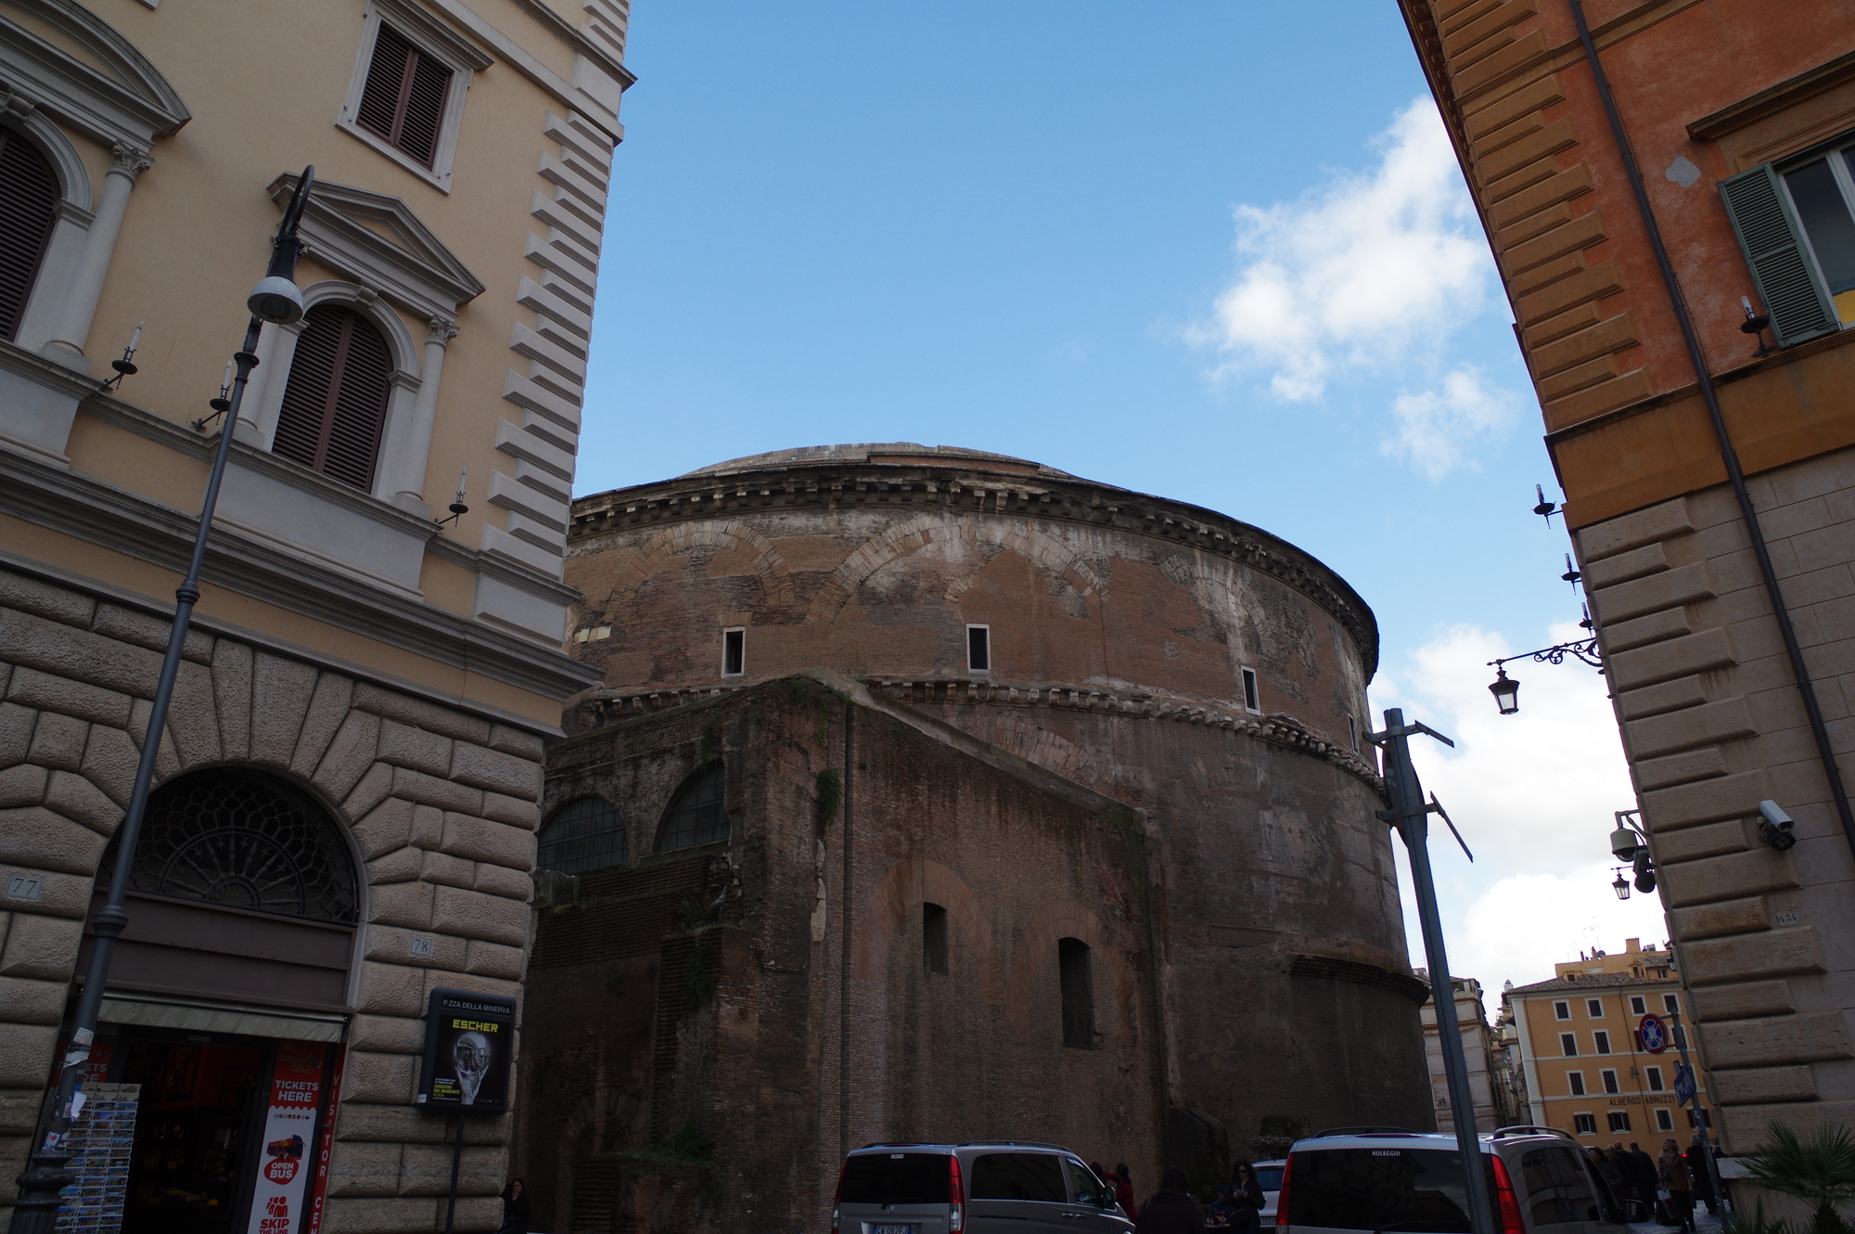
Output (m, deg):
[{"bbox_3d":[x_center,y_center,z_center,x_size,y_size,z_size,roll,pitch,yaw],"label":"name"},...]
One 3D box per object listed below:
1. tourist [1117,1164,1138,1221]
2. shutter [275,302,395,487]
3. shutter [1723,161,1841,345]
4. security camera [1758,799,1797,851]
[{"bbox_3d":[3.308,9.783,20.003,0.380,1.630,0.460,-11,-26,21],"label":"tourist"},{"bbox_3d":[-6.752,-2.572,14.223,0.150,2.271,1.206,-18,-29,33],"label":"shutter"},{"bbox_3d":[9.200,-3.933,13.393,0.540,2.320,0.050,-20,-30,36],"label":"shutter"},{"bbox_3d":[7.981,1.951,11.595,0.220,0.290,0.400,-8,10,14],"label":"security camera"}]

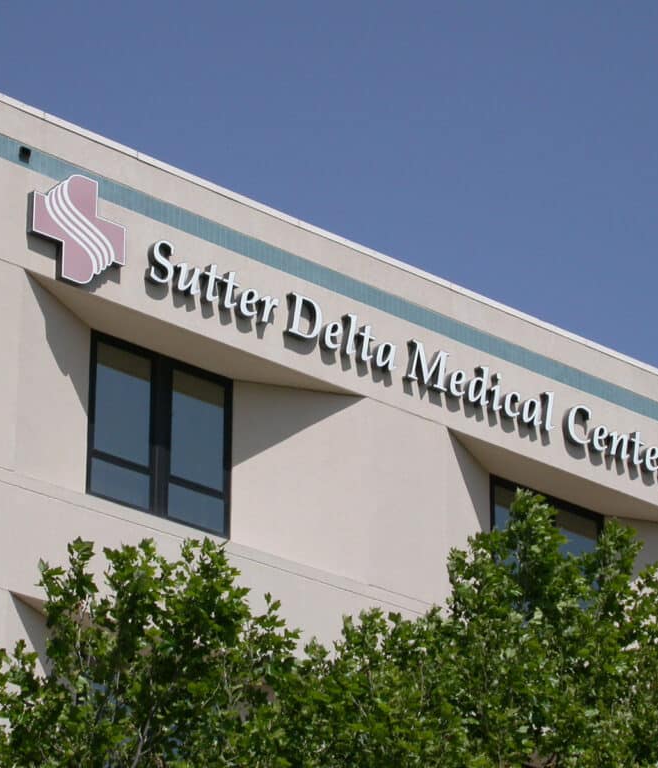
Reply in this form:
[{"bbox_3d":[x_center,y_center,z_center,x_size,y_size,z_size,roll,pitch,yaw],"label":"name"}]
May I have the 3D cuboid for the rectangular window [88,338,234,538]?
[{"bbox_3d":[-2.092,0.656,39.399,2.366,2.156,0.130,20,-30,-41],"label":"rectangular window"}]

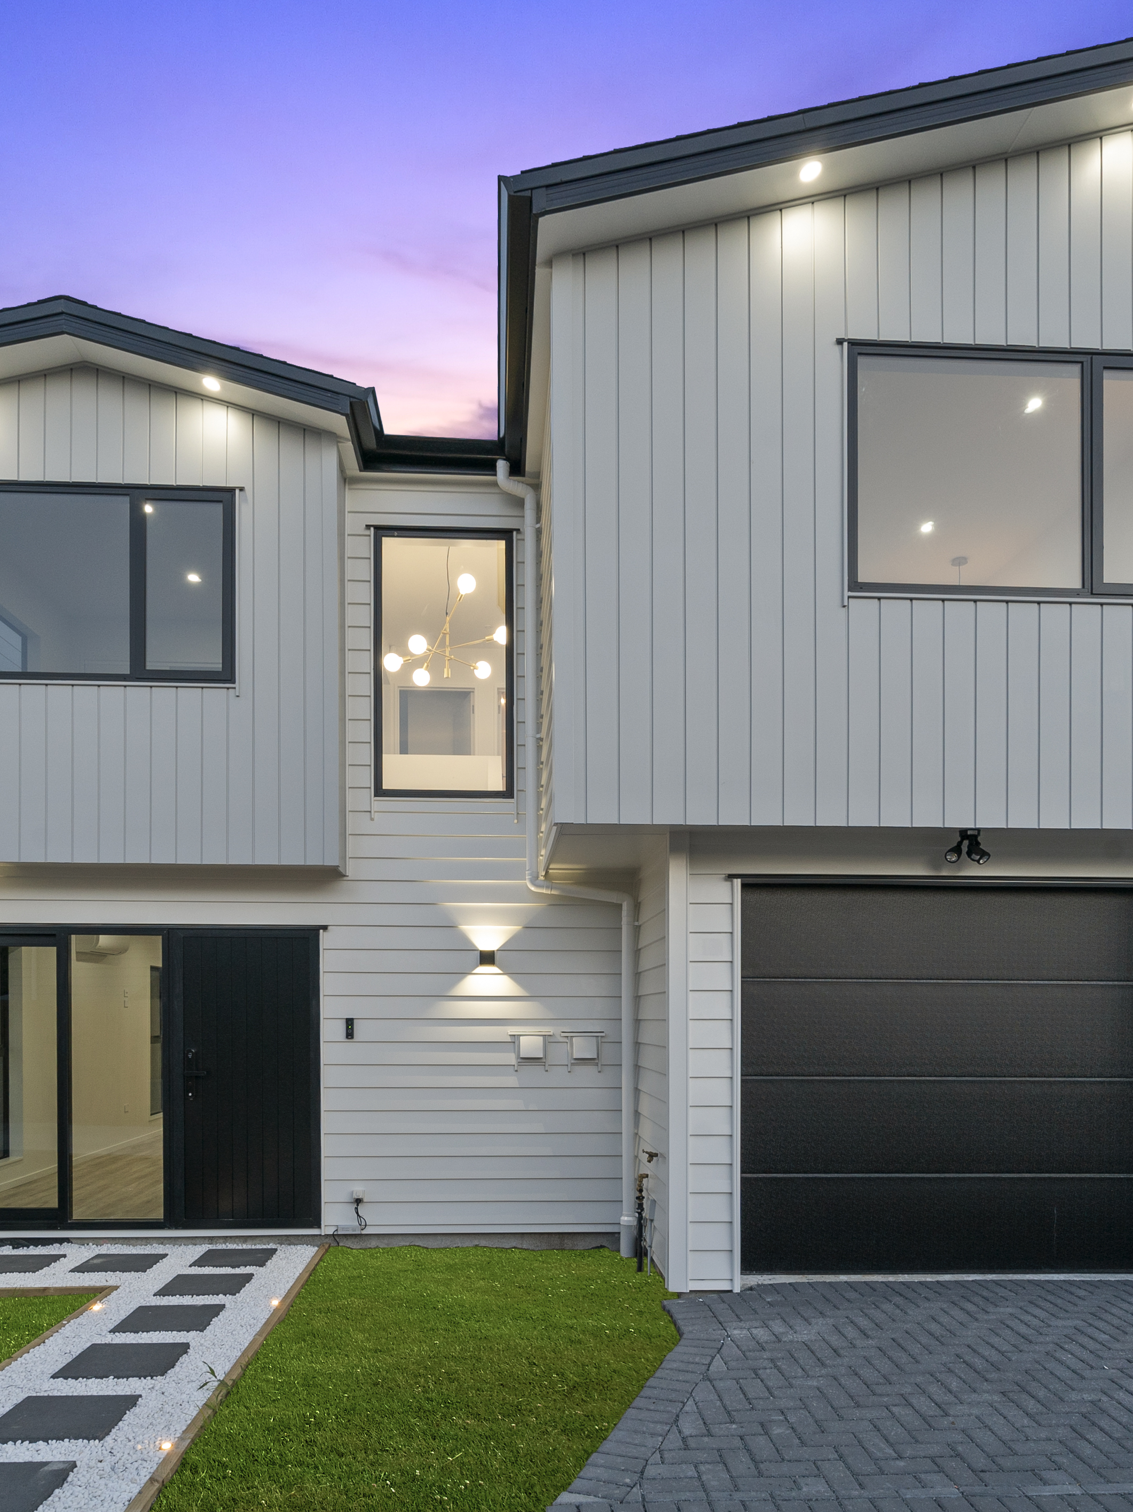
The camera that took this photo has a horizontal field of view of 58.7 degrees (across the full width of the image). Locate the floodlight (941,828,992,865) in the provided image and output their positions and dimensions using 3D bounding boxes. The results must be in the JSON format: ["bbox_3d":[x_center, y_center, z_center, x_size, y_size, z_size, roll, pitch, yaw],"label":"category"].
[{"bbox_3d":[1.930,0.440,4.850,0.220,0.170,0.170,0,0,-3],"label":"floodlight"}]

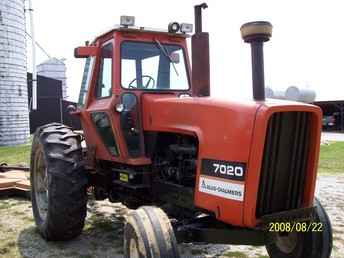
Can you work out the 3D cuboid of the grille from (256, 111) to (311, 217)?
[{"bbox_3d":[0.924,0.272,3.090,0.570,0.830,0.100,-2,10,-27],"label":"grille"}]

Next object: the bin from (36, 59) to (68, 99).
[{"bbox_3d":[-18.309,-4.762,58.000,4.500,12.100,4.500,-2,1,-27],"label":"bin"}]

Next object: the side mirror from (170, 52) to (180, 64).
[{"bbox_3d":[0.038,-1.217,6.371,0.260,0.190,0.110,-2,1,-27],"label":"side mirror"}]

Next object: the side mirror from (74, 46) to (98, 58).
[{"bbox_3d":[-1.277,-1.154,5.673,0.370,0.170,0.120,-2,1,-27],"label":"side mirror"}]

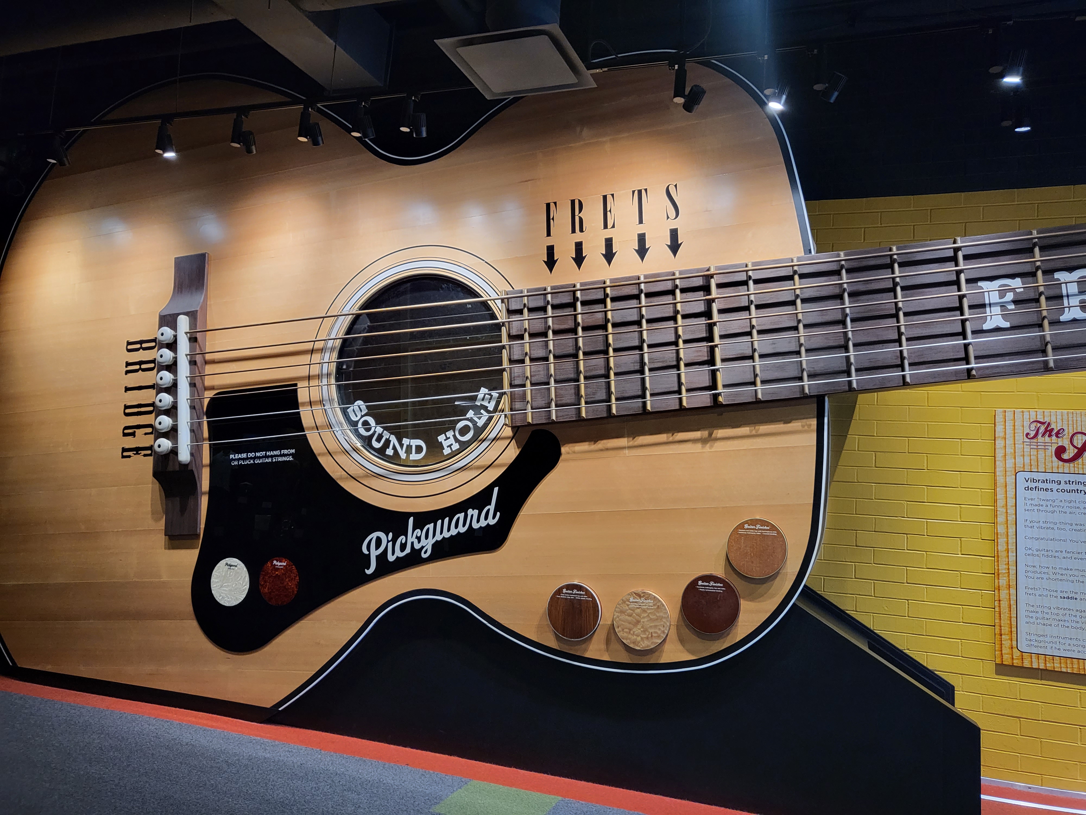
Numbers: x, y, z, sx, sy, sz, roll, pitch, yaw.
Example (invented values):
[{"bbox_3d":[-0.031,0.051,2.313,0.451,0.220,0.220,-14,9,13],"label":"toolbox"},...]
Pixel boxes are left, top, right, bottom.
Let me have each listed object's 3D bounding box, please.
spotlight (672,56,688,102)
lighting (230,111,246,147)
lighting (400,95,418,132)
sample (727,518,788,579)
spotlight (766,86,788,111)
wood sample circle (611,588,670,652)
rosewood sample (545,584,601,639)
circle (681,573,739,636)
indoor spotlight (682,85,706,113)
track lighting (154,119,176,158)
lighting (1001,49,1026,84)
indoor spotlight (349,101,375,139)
[{"bbox_3d":[0.685,-1.630,4.064,0.062,0.222,0.062,1,-9,21],"label":"spotlight"},{"bbox_3d":[-1.853,-1.687,4.955,0.065,0.213,0.065,1,-9,21],"label":"lighting"},{"bbox_3d":[-0.760,-1.645,4.568,0.065,0.204,0.065,1,-9,21],"label":"lighting"},{"bbox_3d":[1.068,0.700,4.052,0.293,0.293,0.038,1,-9,21],"label":"sample"},{"bbox_3d":[1.123,-1.493,3.889,0.064,0.135,0.064,20,3,22],"label":"spotlight"},{"bbox_3d":[0.513,1.089,4.192,0.293,0.293,0.038,1,-9,21],"label":"wood sample circle"},{"bbox_3d":[0.171,1.079,4.322,0.293,0.293,0.038,1,-9,21],"label":"rosewood sample"},{"bbox_3d":[0.846,0.983,4.086,0.293,0.293,0.038,1,-9,21],"label":"circle"},{"bbox_3d":[0.744,-1.522,4.025,0.064,0.064,0.135,8,-38,-23],"label":"indoor spotlight"},{"bbox_3d":[-2.377,-1.694,5.137,0.130,0.220,0.100,7,-8,-16],"label":"track lighting"},{"bbox_3d":[2.061,-1.492,3.563,0.064,0.135,0.064,11,6,22],"label":"lighting"},{"bbox_3d":[-1.033,-1.641,4.662,0.135,0.205,0.100,8,-9,-24],"label":"indoor spotlight"}]

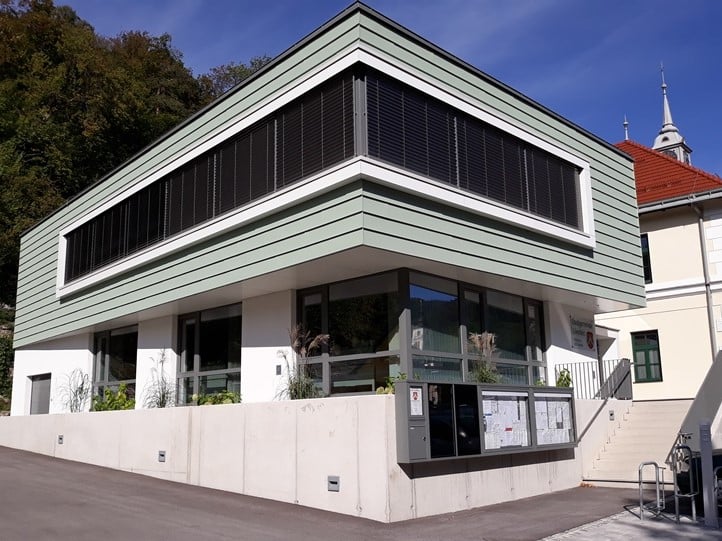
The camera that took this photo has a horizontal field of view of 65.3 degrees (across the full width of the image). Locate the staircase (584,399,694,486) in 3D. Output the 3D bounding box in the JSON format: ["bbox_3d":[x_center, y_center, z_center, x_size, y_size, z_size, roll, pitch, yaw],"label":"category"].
[{"bbox_3d":[6.474,3.793,12.525,3.041,1.790,1.900,11,-18,-41],"label":"staircase"}]

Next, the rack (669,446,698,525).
[{"bbox_3d":[4.426,2.909,7.721,0.600,0.970,0.150,12,-19,-42],"label":"rack"}]

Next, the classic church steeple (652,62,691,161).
[{"bbox_3d":[15.869,-8.011,29.335,1.400,6.160,1.400,12,-19,-42],"label":"classic church steeple"}]

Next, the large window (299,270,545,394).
[{"bbox_3d":[1.851,1.935,14.645,5.600,2.580,3.350,12,-19,-42],"label":"large window"}]

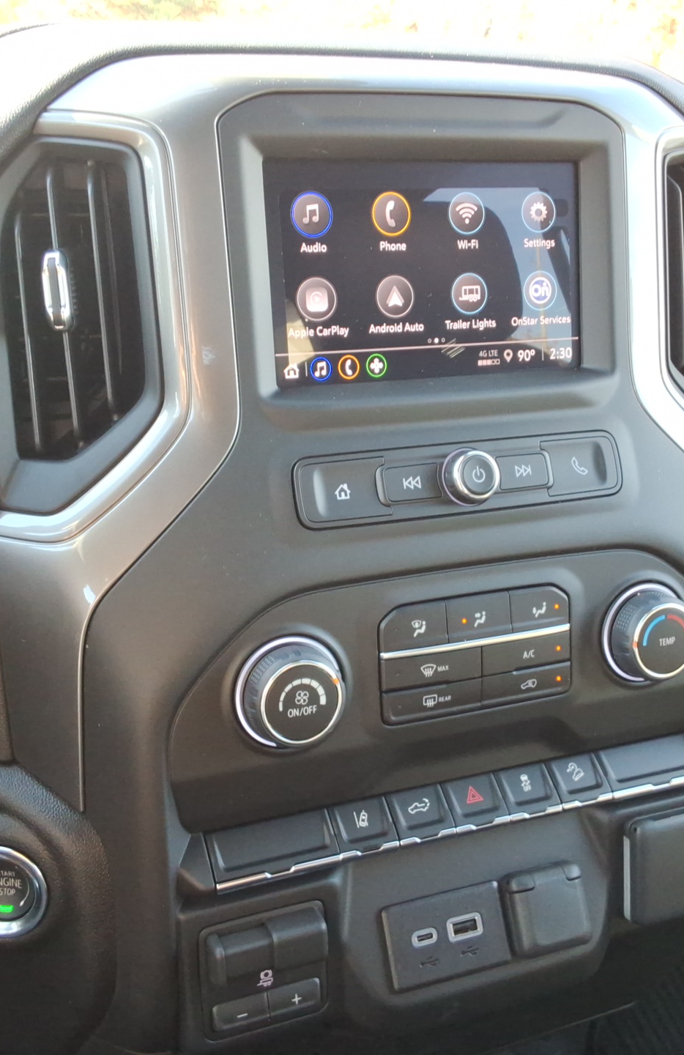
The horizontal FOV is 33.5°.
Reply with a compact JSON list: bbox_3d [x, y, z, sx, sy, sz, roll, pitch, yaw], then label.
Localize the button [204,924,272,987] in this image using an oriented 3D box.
[{"bbox_3d":[-0.044,0.176,0.475,0.029,0.024,0.015,-7,10,-22],"label":"button"}]

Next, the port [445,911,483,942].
[{"bbox_3d":[0.056,0.186,0.531,0.017,0.009,0.010,-7,-11,-22],"label":"port"}]

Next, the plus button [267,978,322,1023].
[{"bbox_3d":[-0.022,0.204,0.495,0.026,0.015,0.008,-7,5,-22],"label":"plus button"}]

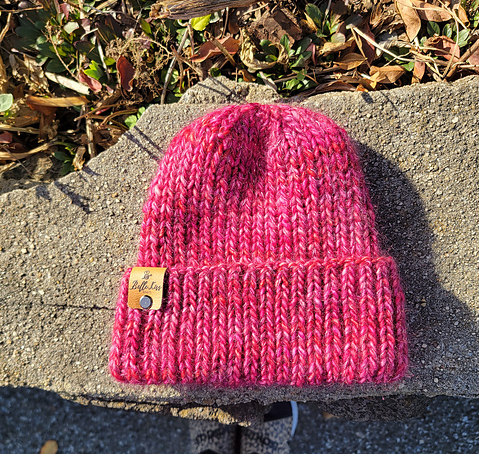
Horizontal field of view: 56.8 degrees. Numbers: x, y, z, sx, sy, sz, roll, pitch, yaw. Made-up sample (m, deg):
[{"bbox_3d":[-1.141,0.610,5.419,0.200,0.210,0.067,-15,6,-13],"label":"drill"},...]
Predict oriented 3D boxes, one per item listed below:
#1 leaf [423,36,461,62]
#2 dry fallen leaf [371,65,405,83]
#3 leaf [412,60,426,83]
[{"bbox_3d":[0.244,-0.214,0.530,0.044,0.020,0.040,24,73,8],"label":"leaf"},{"bbox_3d":[0.160,-0.165,0.476,0.034,0.010,0.018,3,90,9],"label":"dry fallen leaf"},{"bbox_3d":[0.210,-0.181,0.519,0.015,0.015,0.034,16,72,6],"label":"leaf"}]

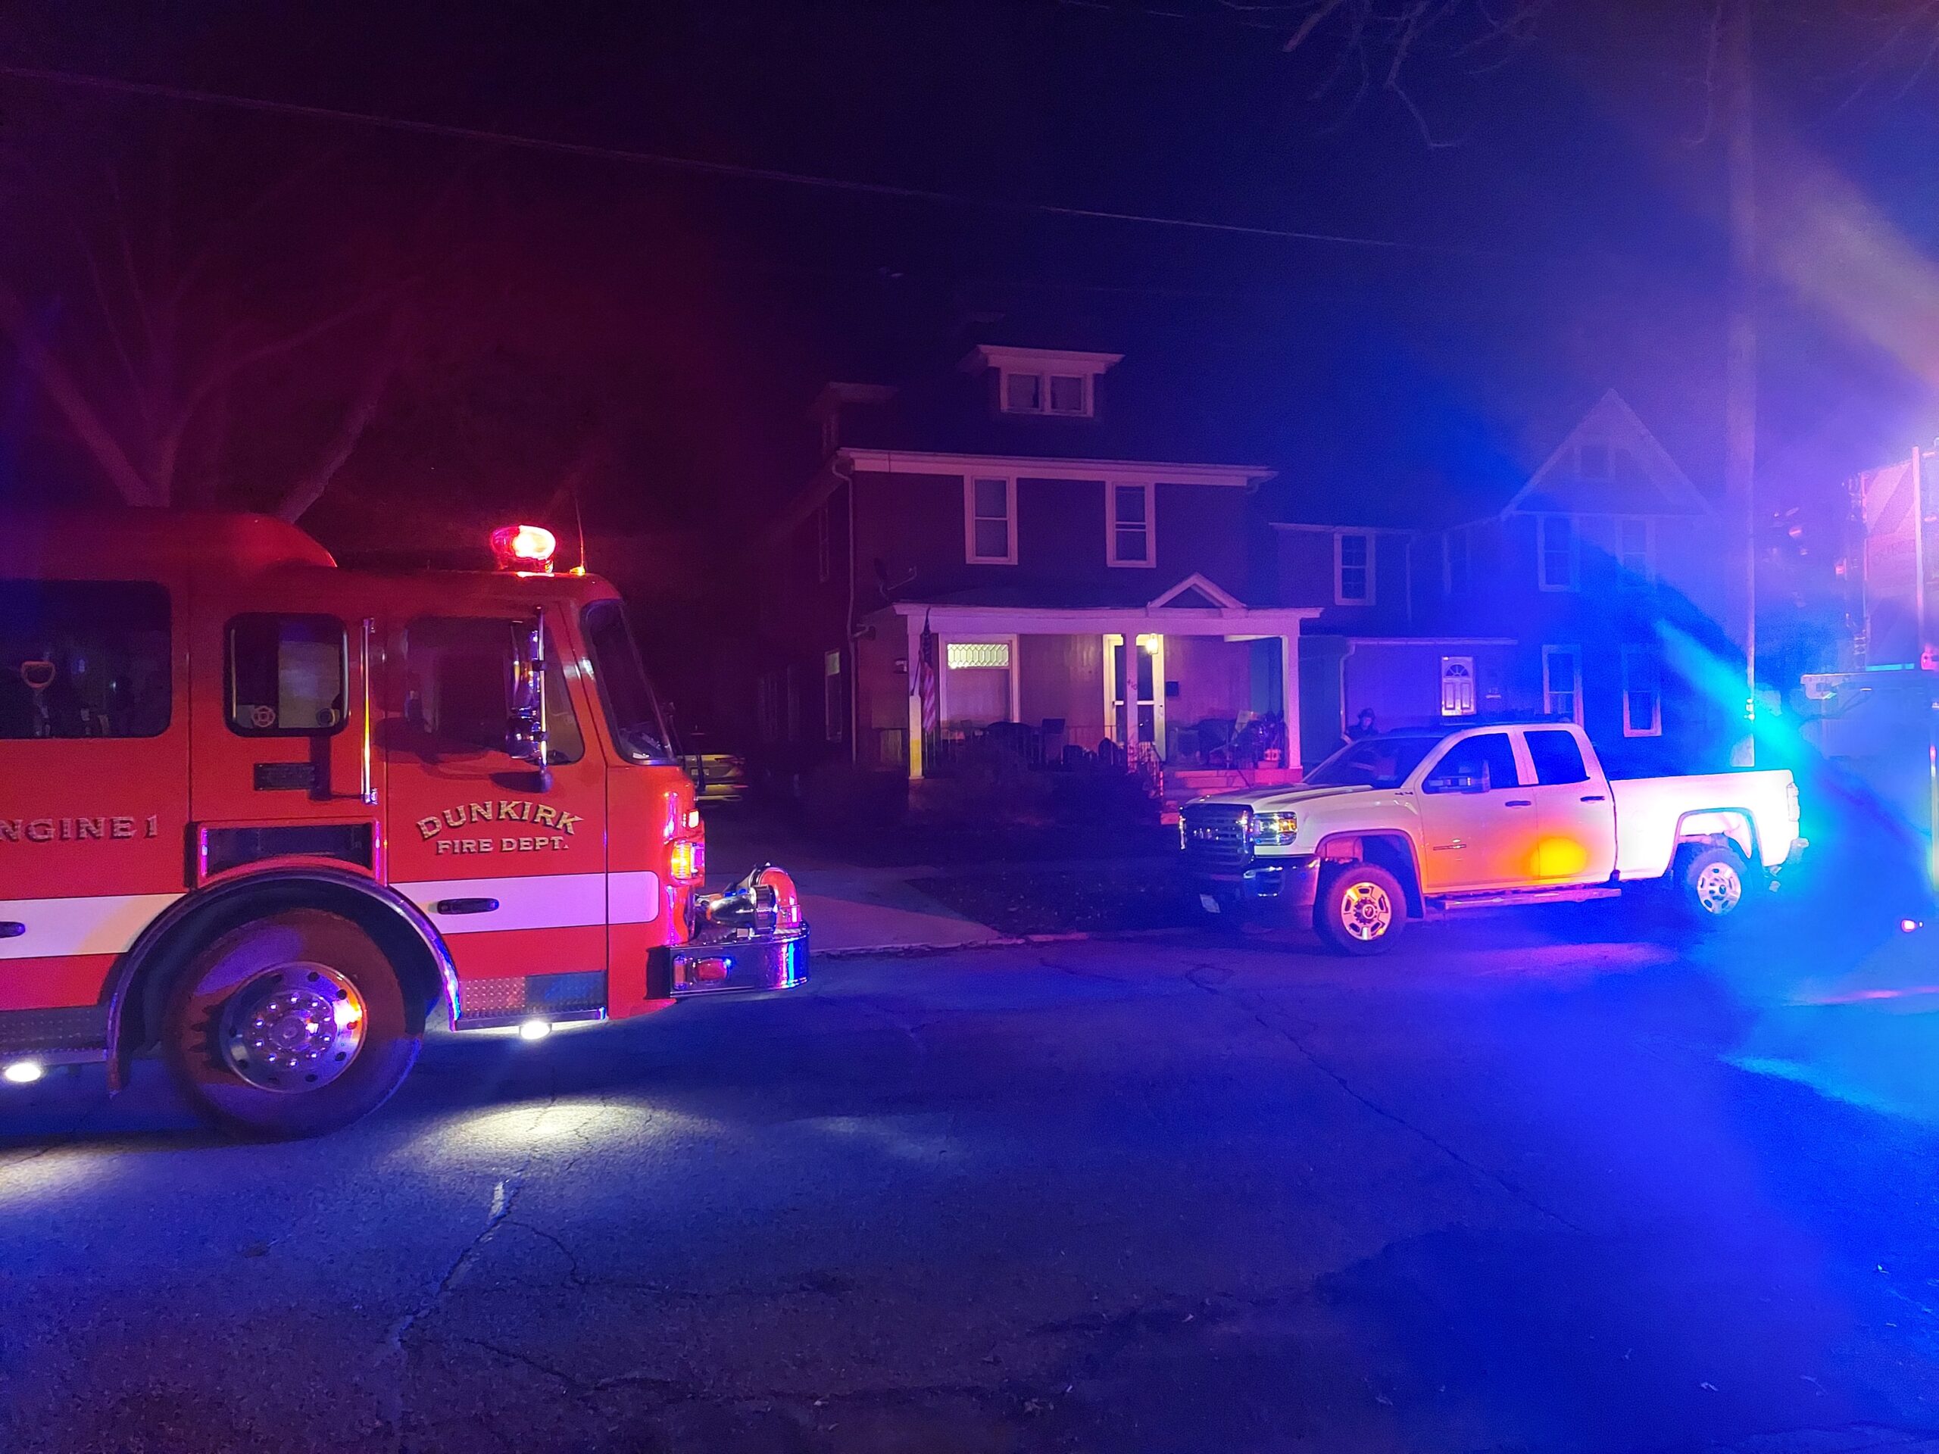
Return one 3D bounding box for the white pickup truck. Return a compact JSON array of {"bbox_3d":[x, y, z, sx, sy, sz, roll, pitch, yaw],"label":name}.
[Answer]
[{"bbox_3d":[4.942,0.951,12.866,5.840,1.970,2.080,-1,0,-17],"label":"white pickup truck"}]

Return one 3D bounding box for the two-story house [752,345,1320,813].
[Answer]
[{"bbox_3d":[0.530,-2.984,26.252,7.918,9.191,12.006,-1,0,-16],"label":"two-story house"}]

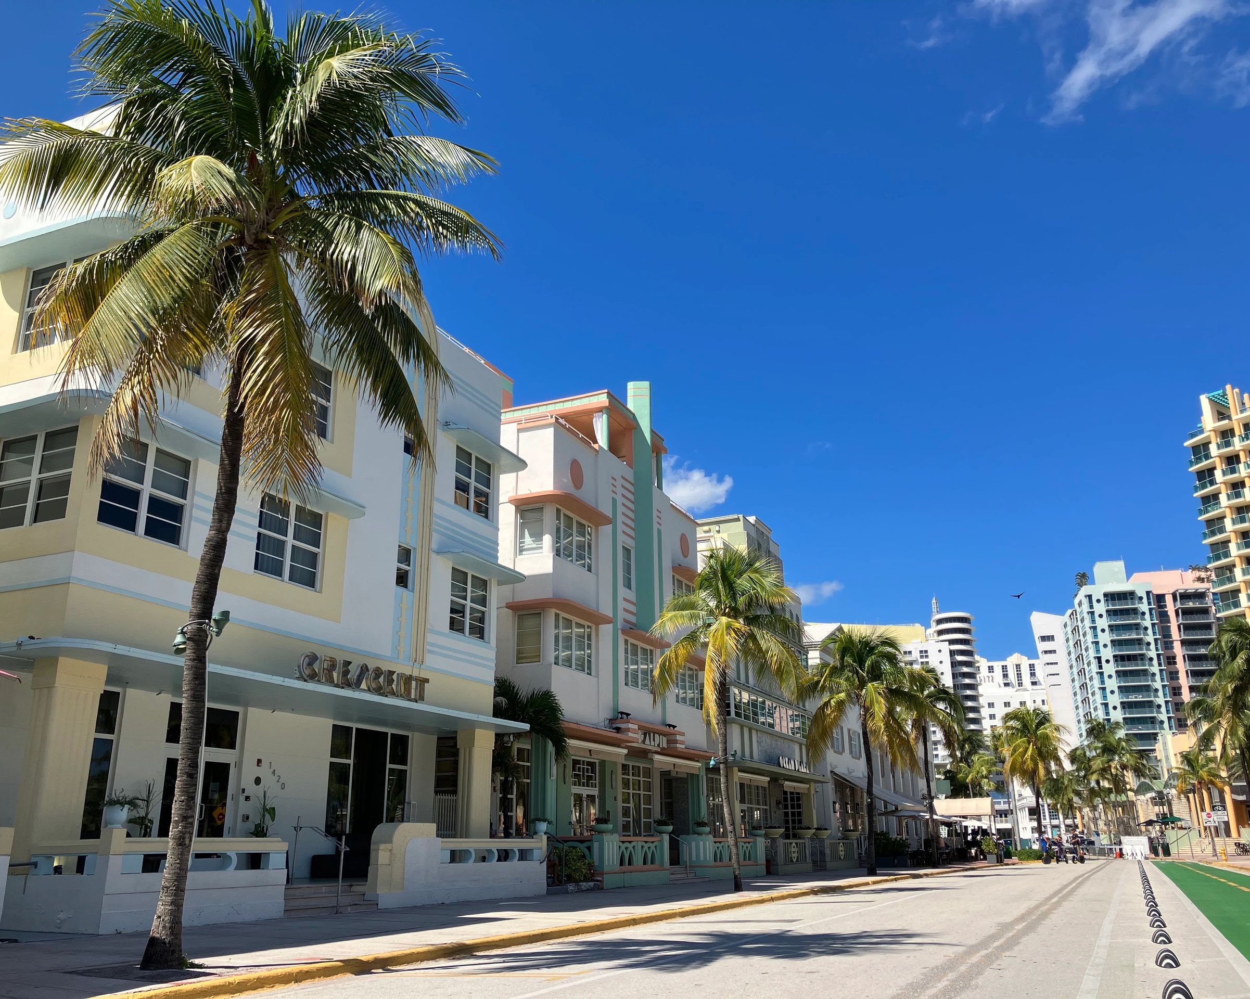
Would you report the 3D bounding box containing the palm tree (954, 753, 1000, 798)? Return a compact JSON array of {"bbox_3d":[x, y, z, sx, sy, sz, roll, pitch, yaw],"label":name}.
[{"bbox_3d":[29.100,25.034,88.666,3.906,8.342,3.906,-9,-20,23],"label":"palm tree"}]

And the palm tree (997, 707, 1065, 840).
[{"bbox_3d":[27.284,18.592,71.157,4.716,9.808,4.716,-9,-20,23],"label":"palm tree"}]

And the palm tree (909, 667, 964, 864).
[{"bbox_3d":[13.607,11.851,48.223,3.691,8.765,3.691,-9,-20,23],"label":"palm tree"}]

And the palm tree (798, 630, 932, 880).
[{"bbox_3d":[8.184,8.375,36.291,4.581,8.123,4.581,-9,-20,23],"label":"palm tree"}]

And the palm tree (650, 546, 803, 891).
[{"bbox_3d":[2.408,4.828,24.666,3.685,7.814,3.685,-1,-18,0],"label":"palm tree"}]

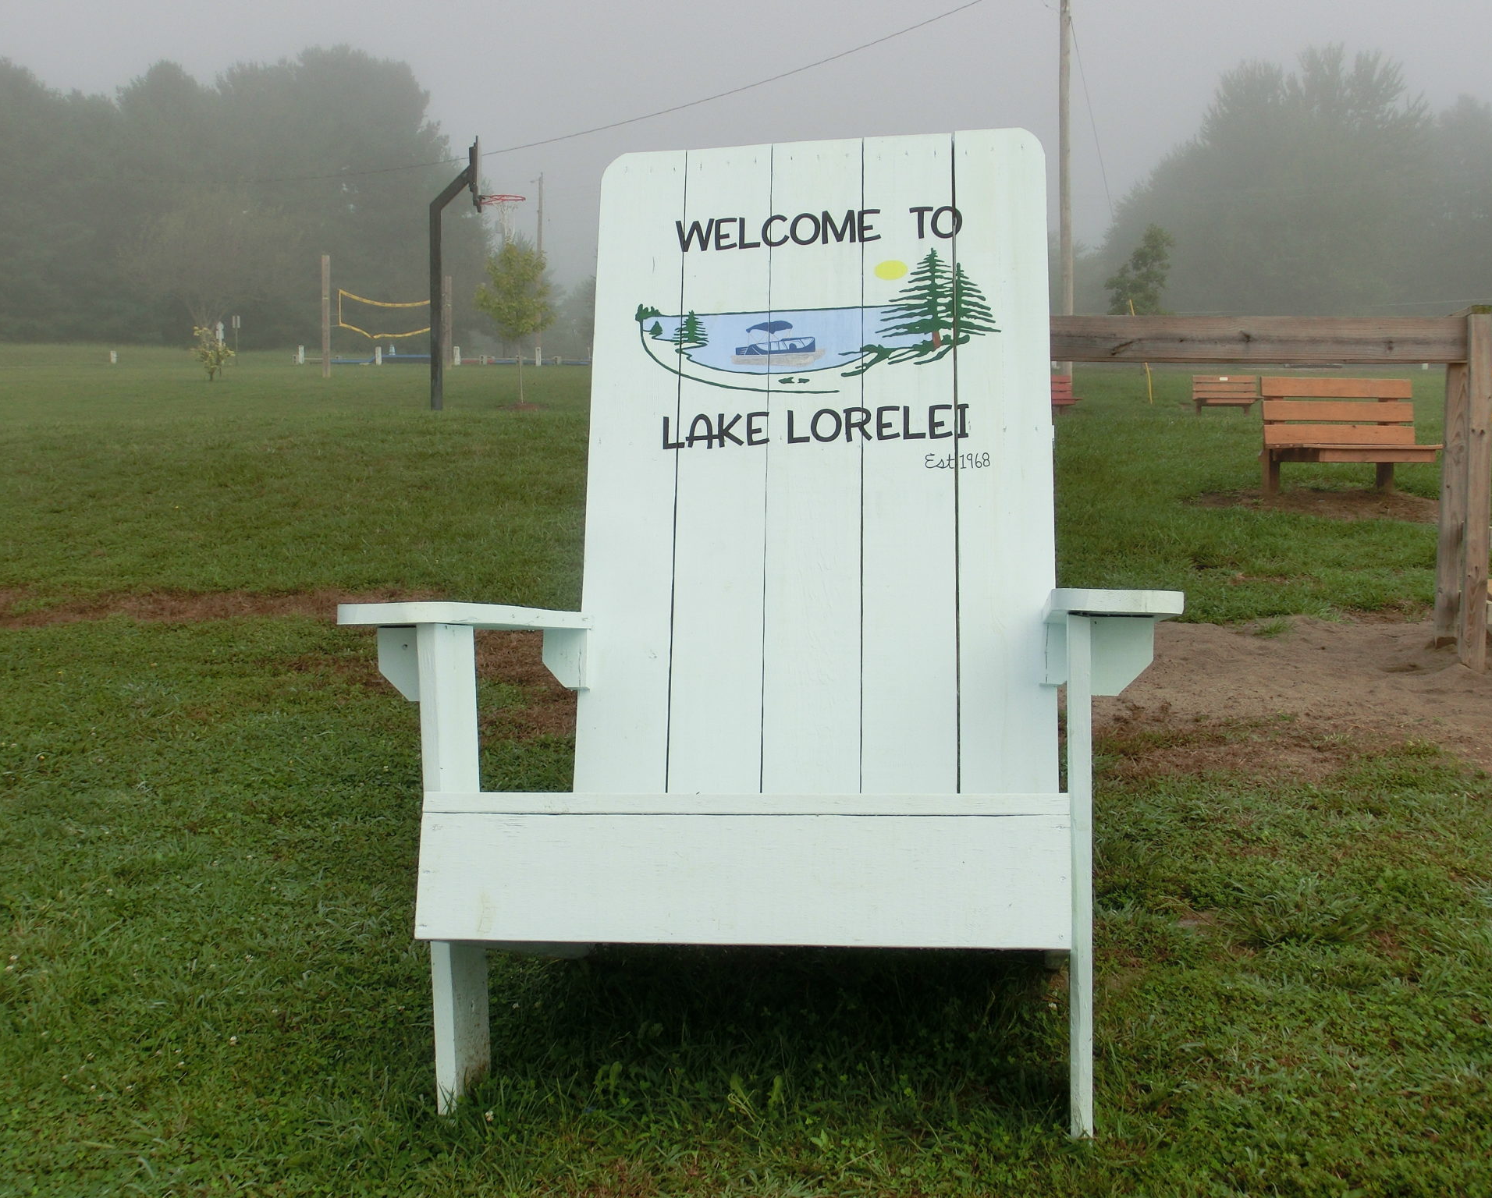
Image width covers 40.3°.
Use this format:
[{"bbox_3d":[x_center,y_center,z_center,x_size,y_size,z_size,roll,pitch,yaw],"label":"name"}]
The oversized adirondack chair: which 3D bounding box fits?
[{"bbox_3d":[0.105,-0.075,4.528,1.550,2.096,1.867,0,5,9],"label":"oversized adirondack chair"}]

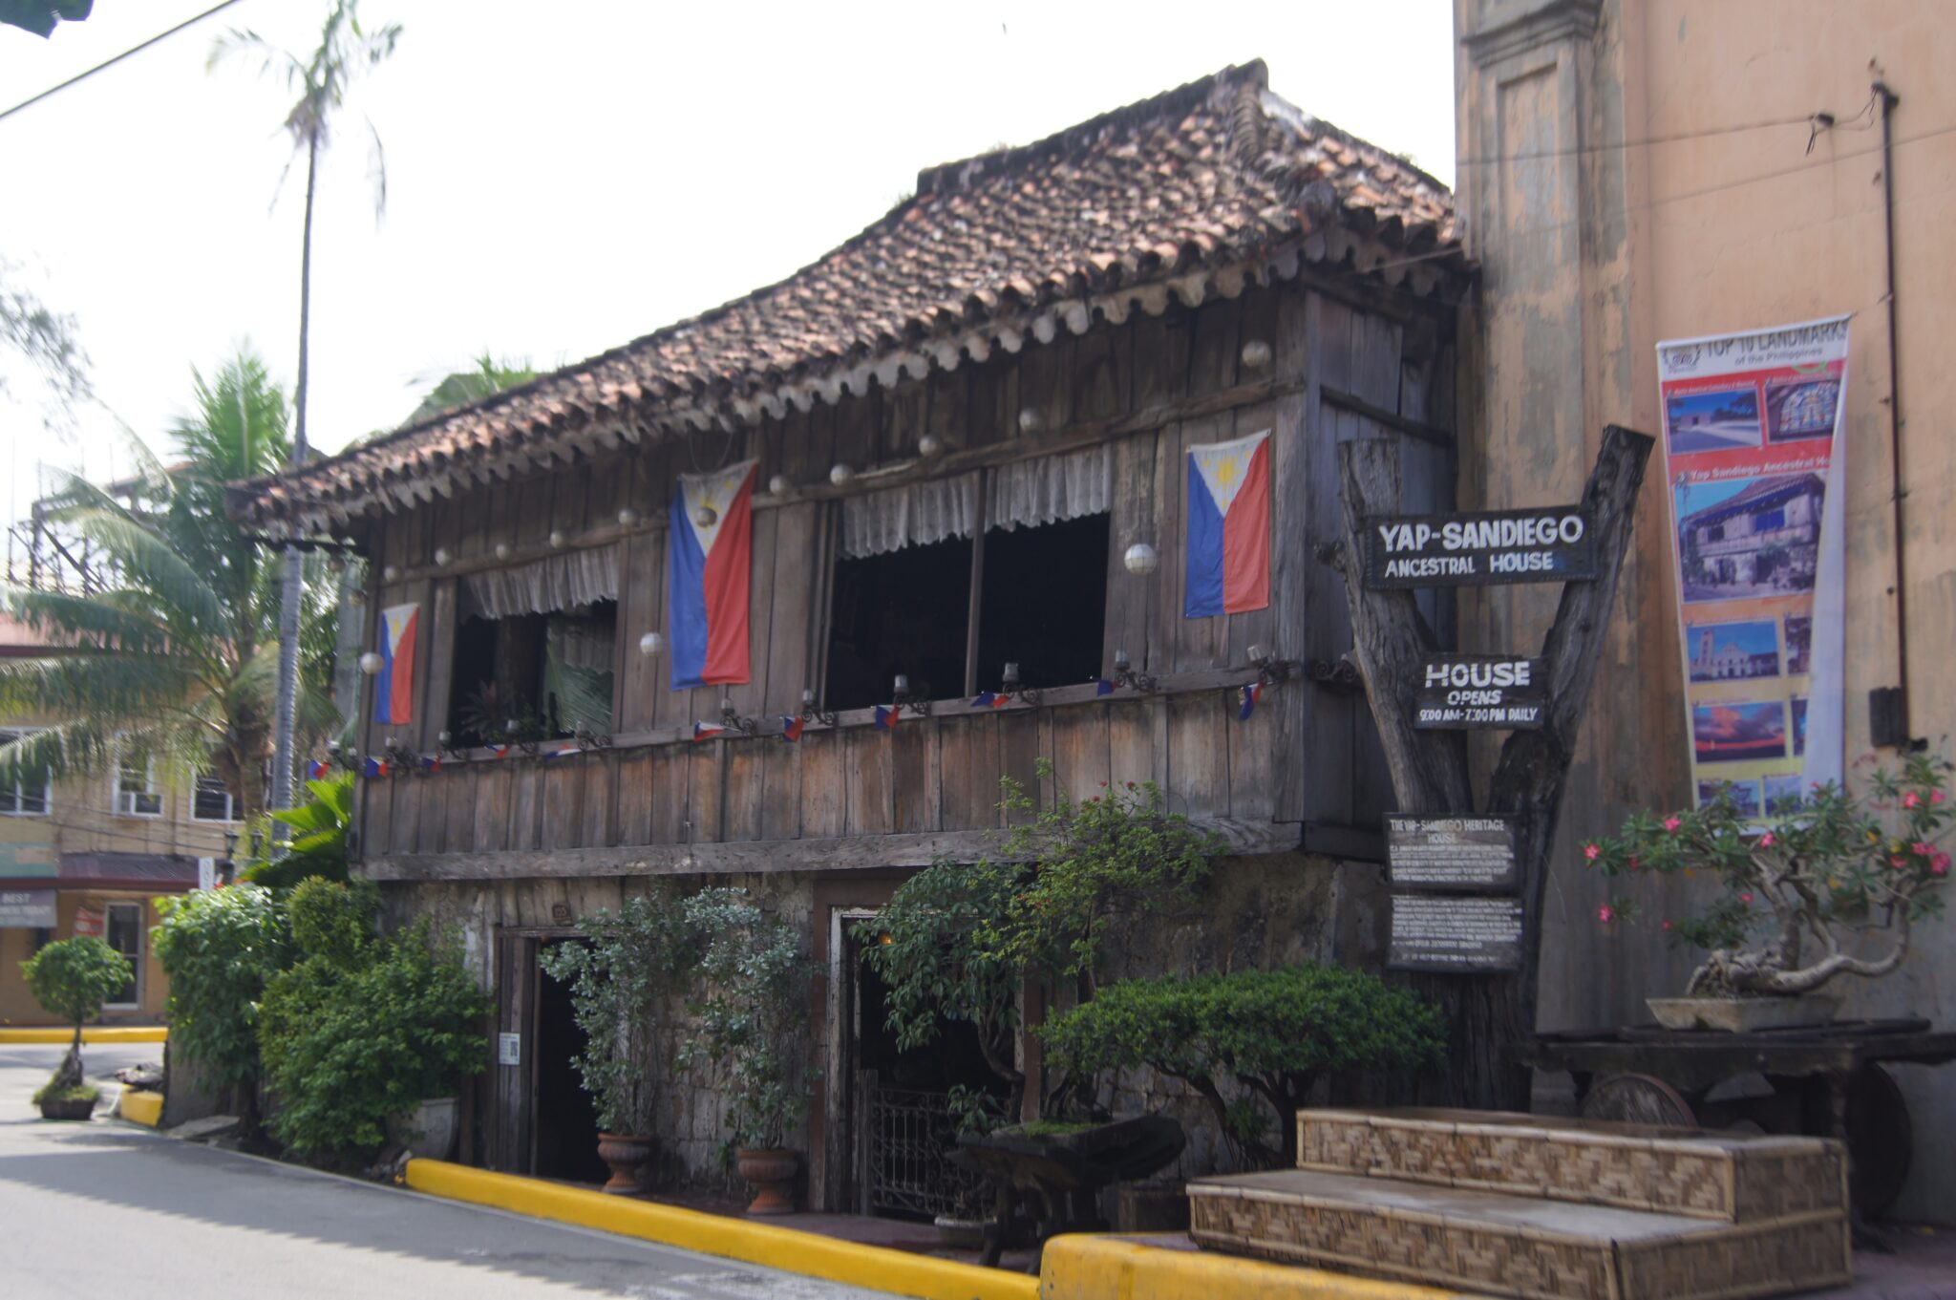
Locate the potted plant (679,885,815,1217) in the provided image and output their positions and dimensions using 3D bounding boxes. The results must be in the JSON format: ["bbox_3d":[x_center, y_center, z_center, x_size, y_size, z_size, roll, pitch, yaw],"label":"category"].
[{"bbox_3d":[-1.411,2.437,13.850,0.750,1.976,0.950,8,-11,-44],"label":"potted plant"}]

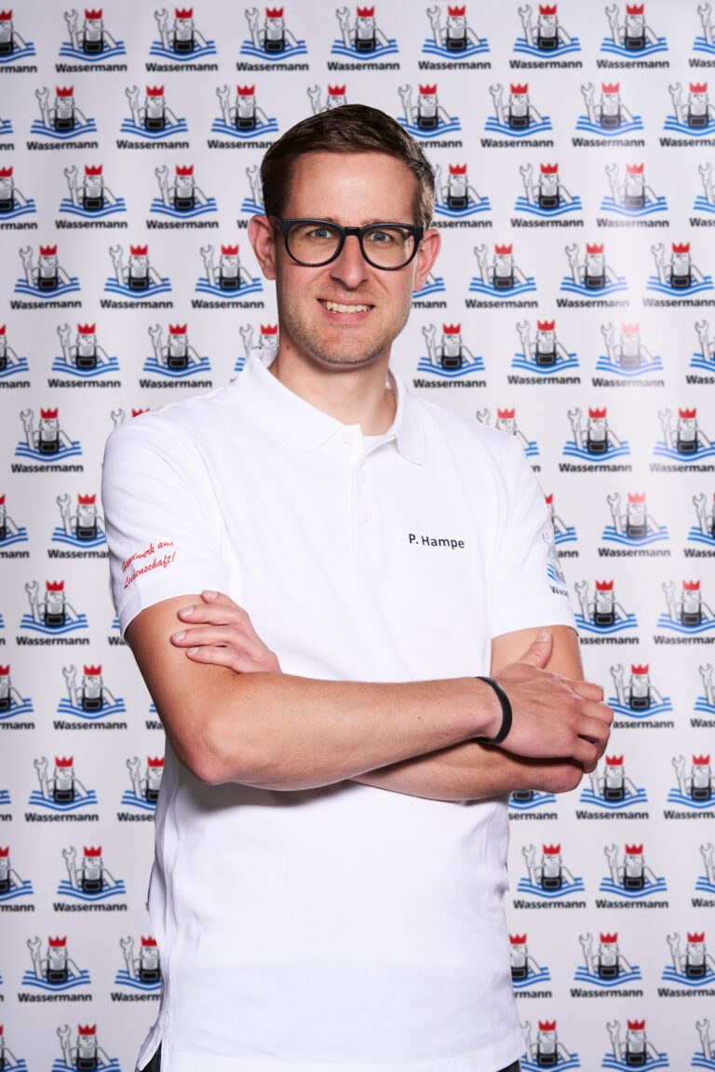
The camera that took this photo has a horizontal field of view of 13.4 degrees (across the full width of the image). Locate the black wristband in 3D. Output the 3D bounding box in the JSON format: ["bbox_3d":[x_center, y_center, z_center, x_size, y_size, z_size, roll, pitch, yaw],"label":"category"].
[{"bbox_3d":[0.121,0.177,3.030,0.066,0.068,0.012,-5,2,43],"label":"black wristband"}]

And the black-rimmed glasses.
[{"bbox_3d":[-0.010,-0.298,3.130,0.144,0.050,0.145,2,4,-5],"label":"black-rimmed glasses"}]

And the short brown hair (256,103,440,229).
[{"bbox_3d":[-0.012,-0.366,3.170,0.178,0.165,0.200,2,3,-5],"label":"short brown hair"}]

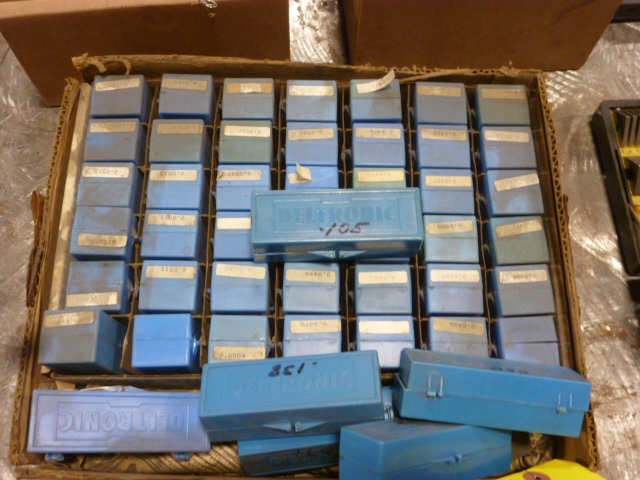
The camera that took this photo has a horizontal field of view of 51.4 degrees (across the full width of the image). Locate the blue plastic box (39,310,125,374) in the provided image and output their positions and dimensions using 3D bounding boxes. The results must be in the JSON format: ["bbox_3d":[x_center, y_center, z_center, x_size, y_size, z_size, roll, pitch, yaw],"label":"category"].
[{"bbox_3d":[-0.161,0.083,0.488,0.038,0.111,0.035,-2,69,3],"label":"blue plastic box"}]

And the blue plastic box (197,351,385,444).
[{"bbox_3d":[-0.017,0.100,0.423,0.111,0.035,0.039,-5,46,2],"label":"blue plastic box"}]

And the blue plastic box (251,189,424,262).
[{"bbox_3d":[0.010,-0.009,0.446,0.111,0.035,0.039,-1,66,-6],"label":"blue plastic box"}]

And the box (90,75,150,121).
[{"bbox_3d":[-0.155,-0.091,0.558,0.038,0.111,0.035,-1,70,-2],"label":"box"}]

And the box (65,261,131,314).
[{"bbox_3d":[-0.153,0.050,0.503,0.038,0.111,0.035,-1,70,-2],"label":"box"}]

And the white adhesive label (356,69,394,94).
[{"bbox_3d":[0.043,-0.118,0.499,0.032,0.006,0.008,-18,64,32],"label":"white adhesive label"}]

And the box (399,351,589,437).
[{"bbox_3d":[0.107,0.096,0.421,0.111,0.039,0.035,7,93,-1],"label":"box"}]

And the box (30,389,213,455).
[{"bbox_3d":[-0.128,0.119,0.438,0.111,0.035,0.039,4,76,-14],"label":"box"}]

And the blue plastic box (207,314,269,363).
[{"bbox_3d":[-0.055,0.086,0.491,0.038,0.111,0.035,0,70,-2],"label":"blue plastic box"}]

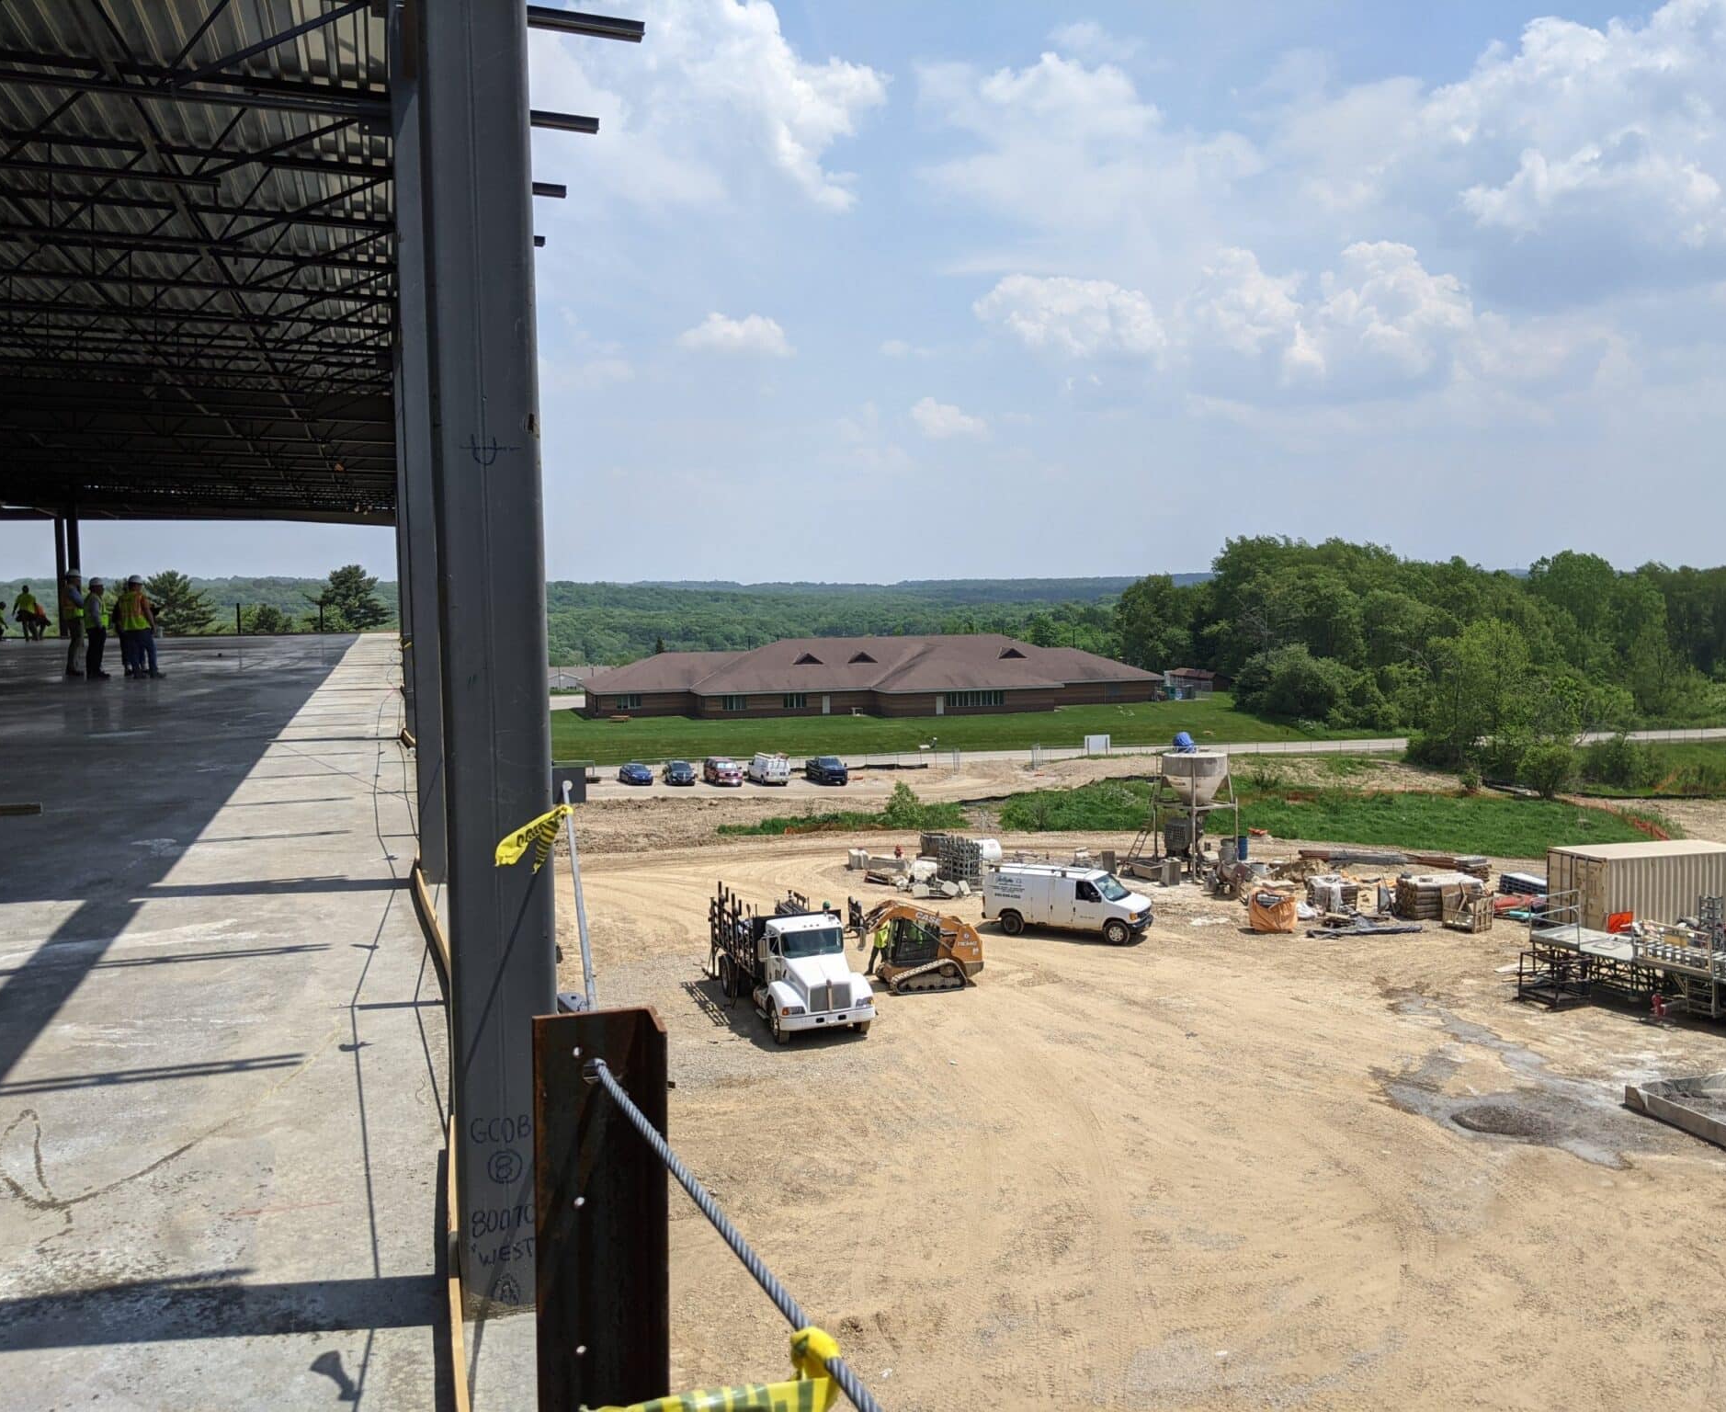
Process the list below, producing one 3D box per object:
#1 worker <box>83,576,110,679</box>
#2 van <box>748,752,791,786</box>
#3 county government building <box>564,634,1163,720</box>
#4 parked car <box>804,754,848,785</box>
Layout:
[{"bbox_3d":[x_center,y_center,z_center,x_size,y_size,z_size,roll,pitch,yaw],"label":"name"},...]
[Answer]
[{"bbox_3d":[-13.818,-1.409,26.426,0.420,1.790,0.500,-3,5,-25],"label":"worker"},{"bbox_3d":[-7.370,4.767,114.909,2.000,2.200,5.600,-2,5,-18],"label":"van"},{"bbox_3d":[1.540,-4.518,195.375,75.500,8.800,38.000,-2,5,-18],"label":"county government building"},{"bbox_3d":[-2.771,4.852,113.421,2.030,1.920,5.800,-2,5,-13],"label":"parked car"}]

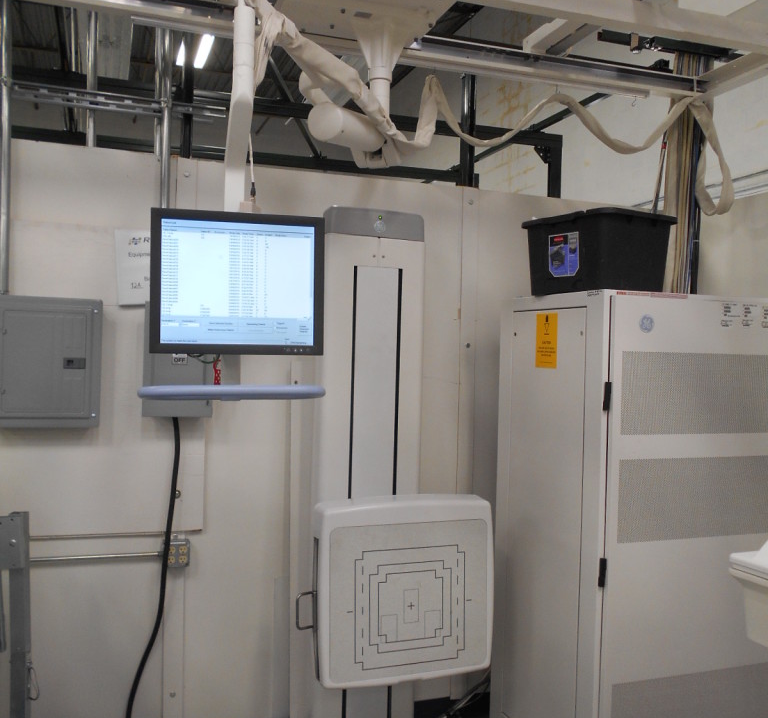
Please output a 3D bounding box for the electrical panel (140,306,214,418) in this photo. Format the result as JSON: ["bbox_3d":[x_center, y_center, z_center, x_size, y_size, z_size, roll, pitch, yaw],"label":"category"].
[{"bbox_3d":[-0.819,0.006,3.084,0.265,0.447,0.150,1,0,-16],"label":"electrical panel"}]

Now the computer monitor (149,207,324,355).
[{"bbox_3d":[-0.362,-0.184,1.912,0.423,0.349,0.070,0,1,-16],"label":"computer monitor"}]

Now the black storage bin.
[{"bbox_3d":[0.812,-0.380,2.931,0.385,0.288,0.450,1,0,-32],"label":"black storage bin"}]

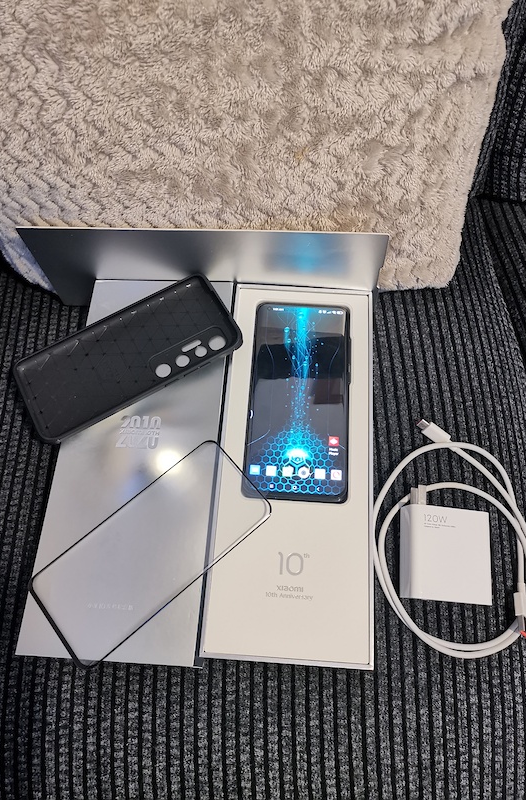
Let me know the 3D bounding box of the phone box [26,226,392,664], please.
[{"bbox_3d":[-0.054,0.029,0.441,0.277,0.102,0.299,3,66,3],"label":"phone box"}]

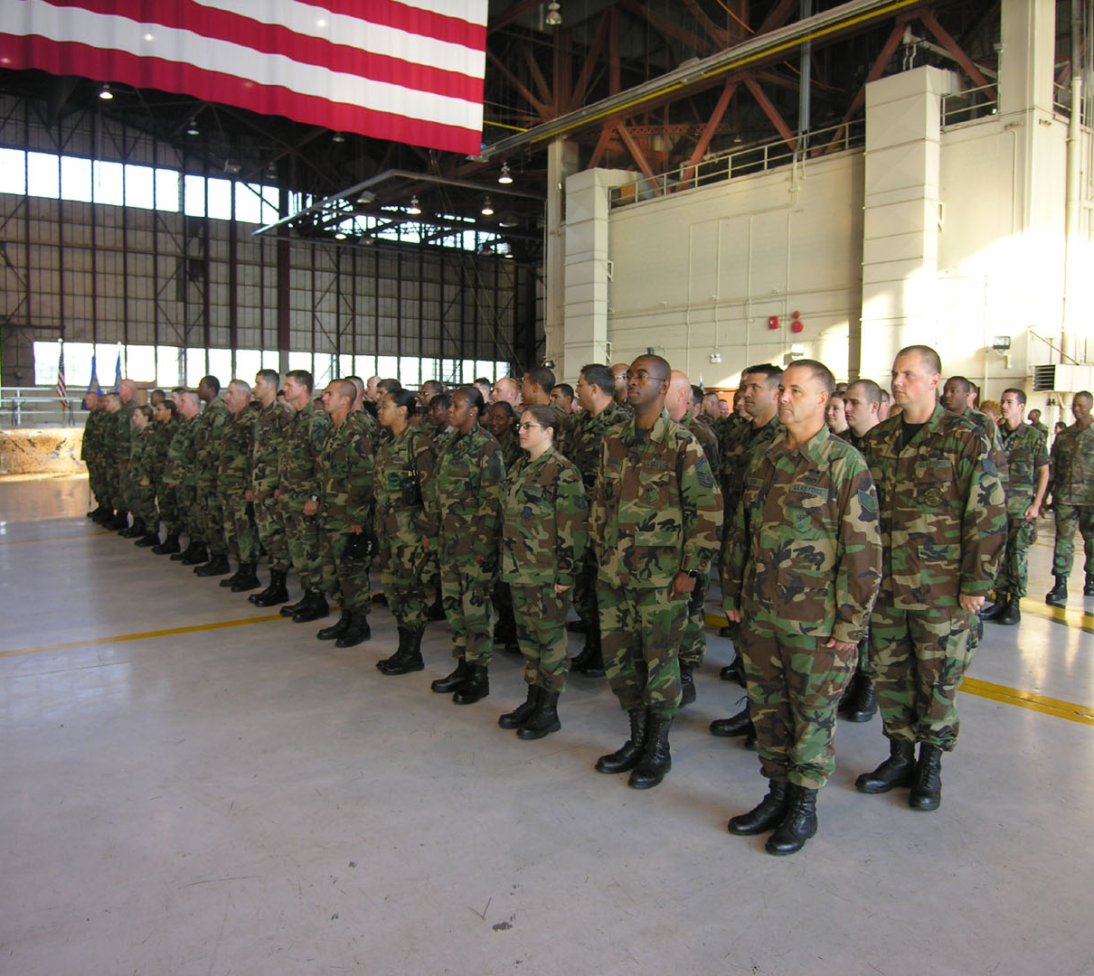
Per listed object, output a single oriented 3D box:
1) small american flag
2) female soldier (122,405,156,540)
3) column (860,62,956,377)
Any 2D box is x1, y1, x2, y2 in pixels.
[{"bbox_3d":[-13.705,-3.161,25.500,0.320,1.800,0.200,-3,6,-36],"label":"small american flag"},{"bbox_3d":[-4.579,-0.156,10.250,0.310,1.600,0.460,-3,6,-36],"label":"female soldier"},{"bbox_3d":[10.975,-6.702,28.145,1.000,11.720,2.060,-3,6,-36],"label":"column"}]

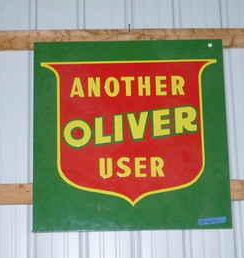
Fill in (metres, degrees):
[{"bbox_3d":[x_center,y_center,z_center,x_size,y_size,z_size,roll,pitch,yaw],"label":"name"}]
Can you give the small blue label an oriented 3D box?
[{"bbox_3d":[0.408,0.416,3.133,0.127,0.026,0.002,-4,-12,-1],"label":"small blue label"}]

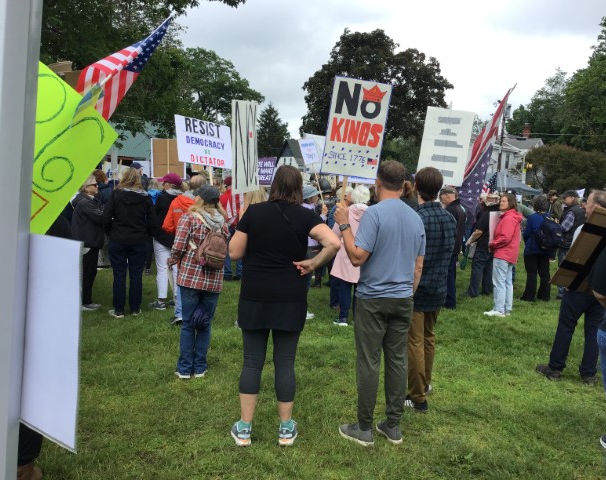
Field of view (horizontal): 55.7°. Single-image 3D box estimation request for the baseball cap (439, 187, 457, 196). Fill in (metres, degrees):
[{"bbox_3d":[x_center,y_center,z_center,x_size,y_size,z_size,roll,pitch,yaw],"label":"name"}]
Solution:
[{"bbox_3d":[2.107,-0.698,8.300,0.260,0.140,0.180,5,5,25],"label":"baseball cap"}]

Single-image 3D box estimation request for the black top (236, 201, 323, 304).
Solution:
[{"bbox_3d":[-0.136,0.072,3.460,0.530,0.620,0.320,3,5,0],"label":"black top"}]

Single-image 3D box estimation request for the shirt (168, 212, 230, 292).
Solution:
[{"bbox_3d":[-0.876,0.102,4.850,0.480,0.640,0.340,0,5,-28],"label":"shirt"}]

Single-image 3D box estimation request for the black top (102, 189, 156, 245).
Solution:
[{"bbox_3d":[-2.025,-0.273,6.650,0.600,0.650,0.360,1,5,-19],"label":"black top"}]

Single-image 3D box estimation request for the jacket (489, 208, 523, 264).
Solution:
[{"bbox_3d":[2.763,-0.048,7.800,0.440,0.720,0.480,4,5,12],"label":"jacket"}]

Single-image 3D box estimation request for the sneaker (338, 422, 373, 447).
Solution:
[{"bbox_3d":[0.340,1.213,3.664,0.110,0.110,0.290,-2,6,-43],"label":"sneaker"}]

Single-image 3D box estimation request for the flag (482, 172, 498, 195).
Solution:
[{"bbox_3d":[3.916,-1.173,12.000,0.360,0.470,0.120,4,5,10],"label":"flag"}]

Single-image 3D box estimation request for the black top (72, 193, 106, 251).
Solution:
[{"bbox_3d":[-2.601,-0.230,6.950,0.420,0.680,0.470,1,5,-23],"label":"black top"}]

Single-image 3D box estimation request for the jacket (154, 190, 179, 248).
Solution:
[{"bbox_3d":[-1.671,-0.258,7.200,0.400,0.710,0.470,7,6,41],"label":"jacket"}]

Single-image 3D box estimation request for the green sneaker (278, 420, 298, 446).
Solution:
[{"bbox_3d":[-0.088,1.194,3.648,0.105,0.120,0.270,4,5,7],"label":"green sneaker"}]

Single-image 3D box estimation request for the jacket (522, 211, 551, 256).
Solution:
[{"bbox_3d":[3.695,-0.095,9.050,0.470,0.690,0.330,-2,7,-45],"label":"jacket"}]

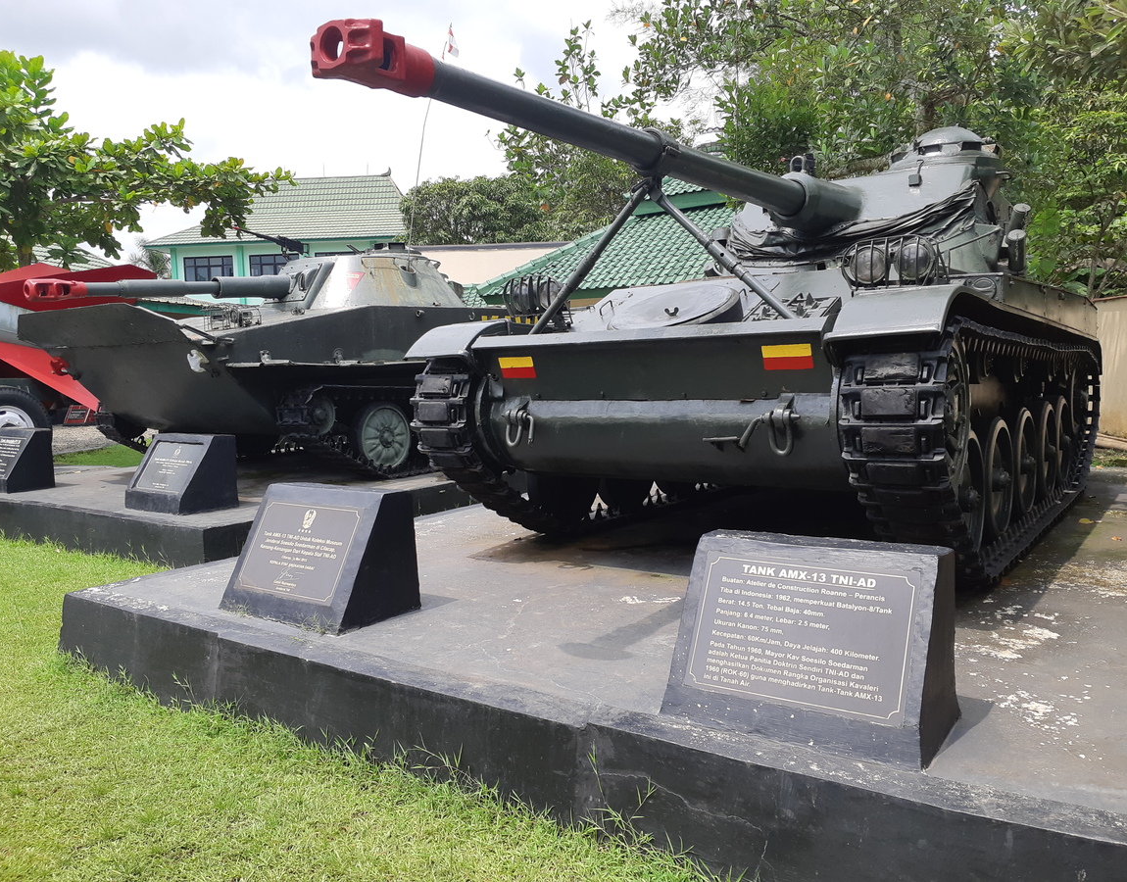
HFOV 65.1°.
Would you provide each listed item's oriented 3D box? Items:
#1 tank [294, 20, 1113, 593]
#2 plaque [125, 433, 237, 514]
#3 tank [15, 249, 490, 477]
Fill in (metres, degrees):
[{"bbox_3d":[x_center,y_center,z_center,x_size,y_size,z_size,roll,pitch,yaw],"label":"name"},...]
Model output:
[{"bbox_3d":[1.242,-0.705,5.005,2.530,2.350,6.350,1,6,36],"label":"tank"},{"bbox_3d":[-2.845,0.230,6.543,0.810,0.525,0.449,1,6,38],"label":"plaque"},{"bbox_3d":[-1.942,-1.006,9.806,3.150,2.310,7.540,1,6,34],"label":"tank"}]

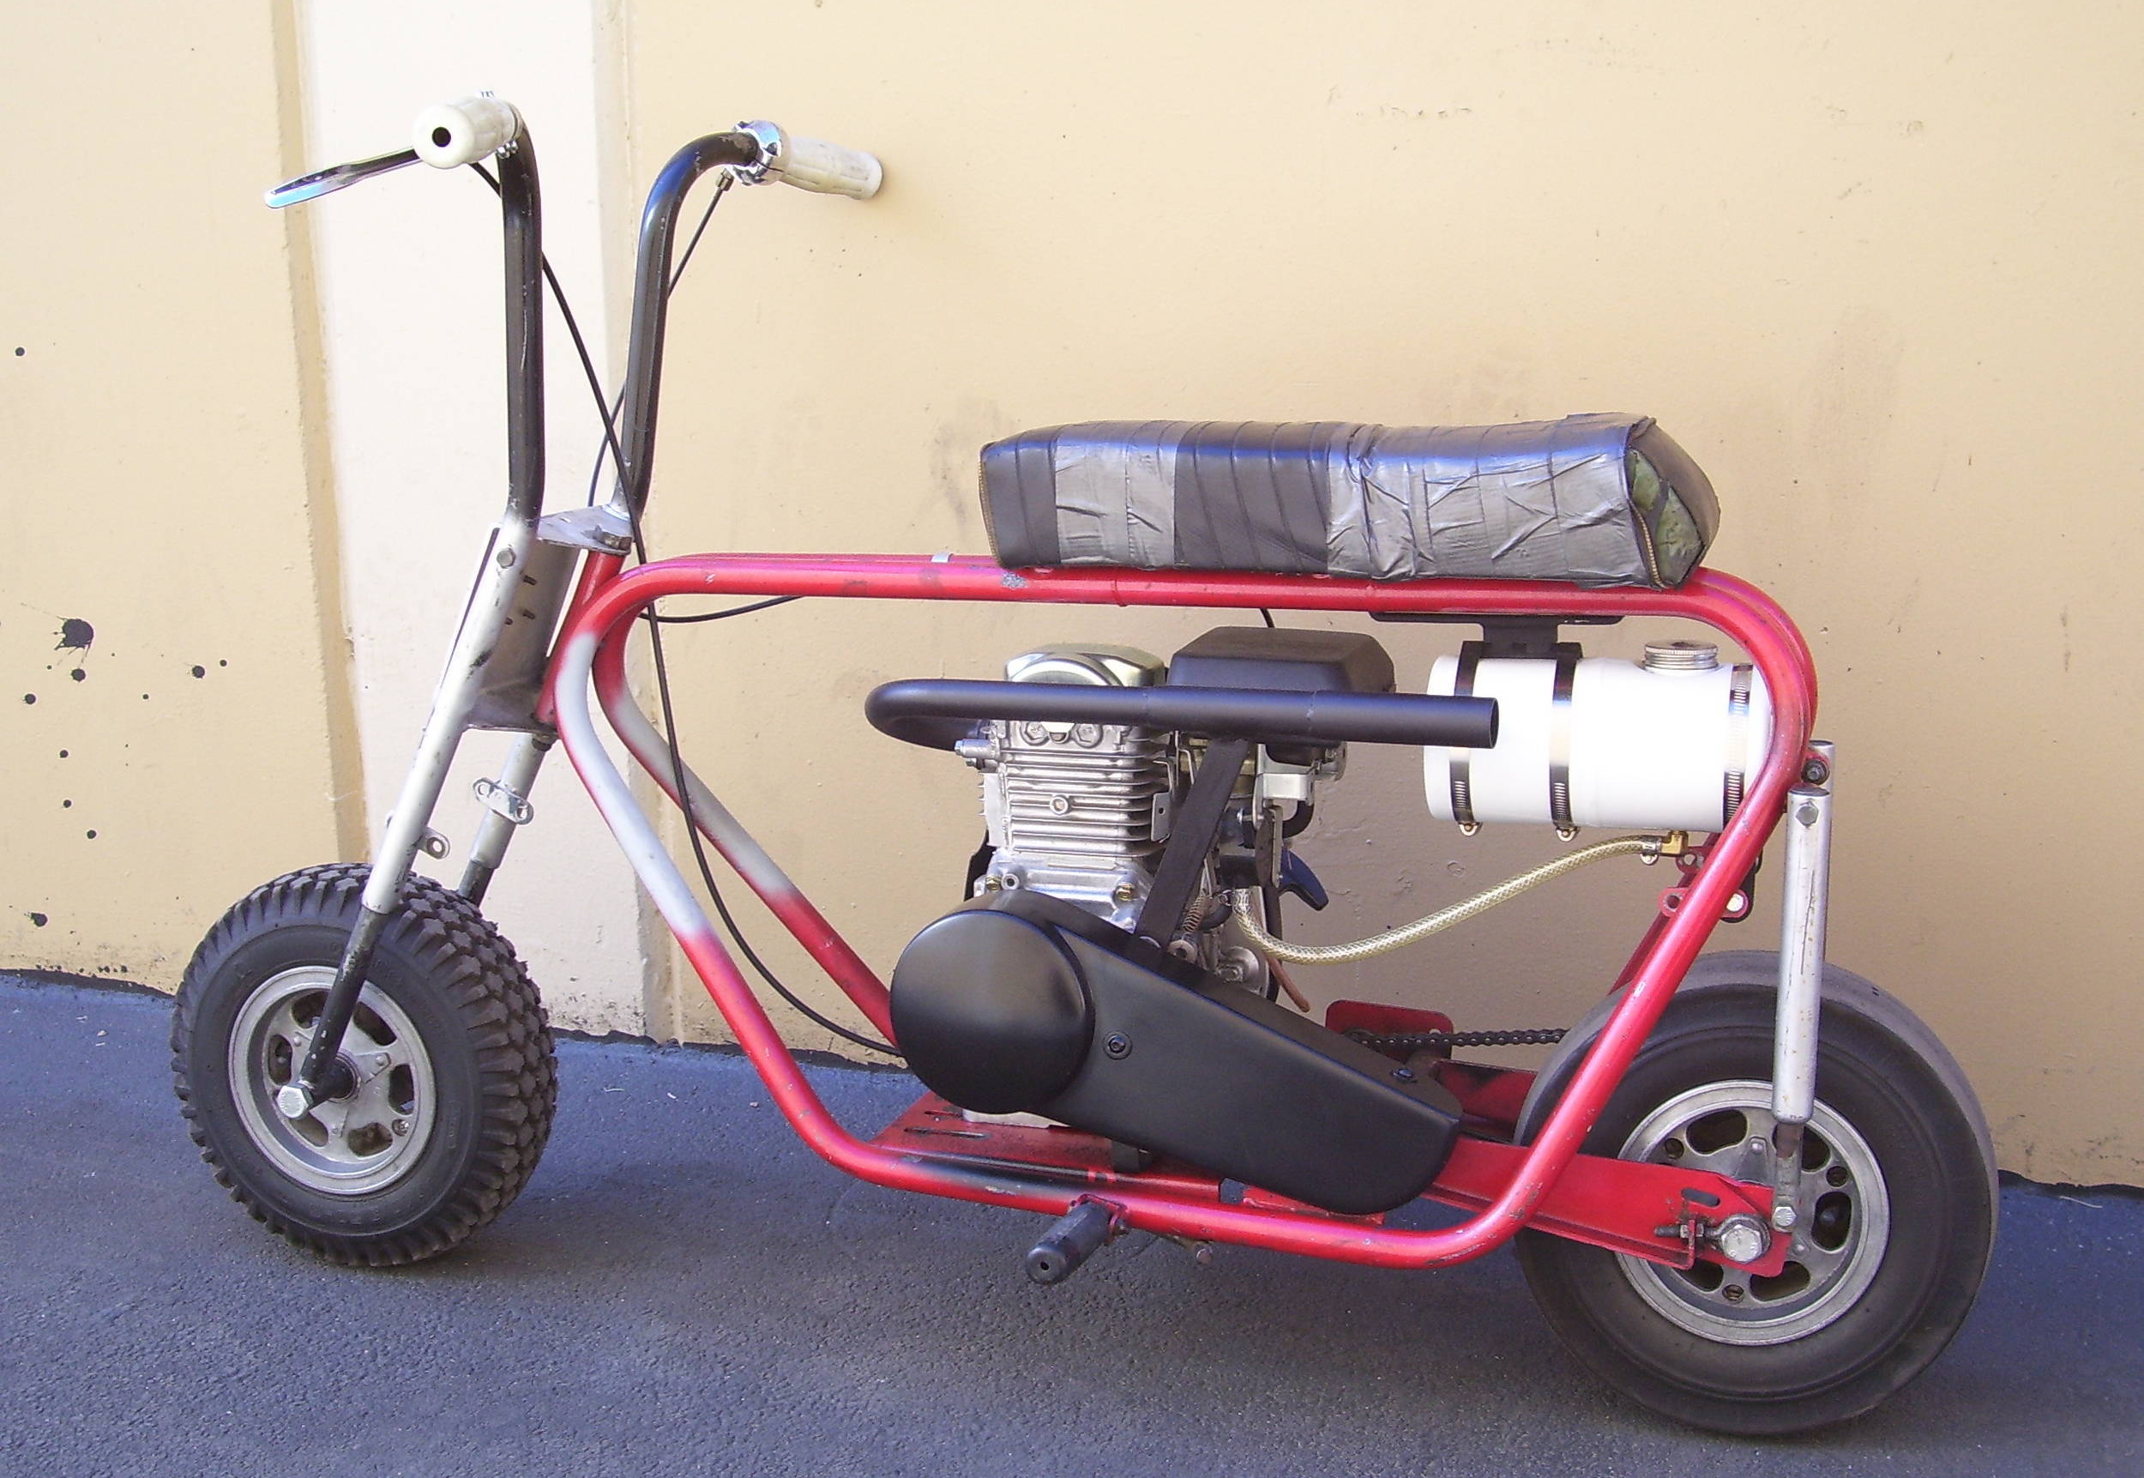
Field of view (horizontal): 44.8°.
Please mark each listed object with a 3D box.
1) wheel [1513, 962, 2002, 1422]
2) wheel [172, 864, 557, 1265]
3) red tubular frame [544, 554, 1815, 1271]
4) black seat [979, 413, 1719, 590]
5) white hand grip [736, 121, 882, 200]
[{"bbox_3d":[0.442,0.295,1.700,0.310,0.310,0.125,3,11,15],"label":"wheel"},{"bbox_3d":[-0.532,0.245,1.957,0.308,0.308,0.096,4,11,18],"label":"wheel"},{"bbox_3d":[0.041,0.097,1.774,0.882,0.466,0.211,3,11,15],"label":"red tubular frame"},{"bbox_3d":[0.186,-0.163,1.687,0.451,0.100,0.201,3,11,15],"label":"black seat"},{"bbox_3d":[-0.199,-0.443,2.004,0.050,0.050,0.138,8,8,35],"label":"white hand grip"}]

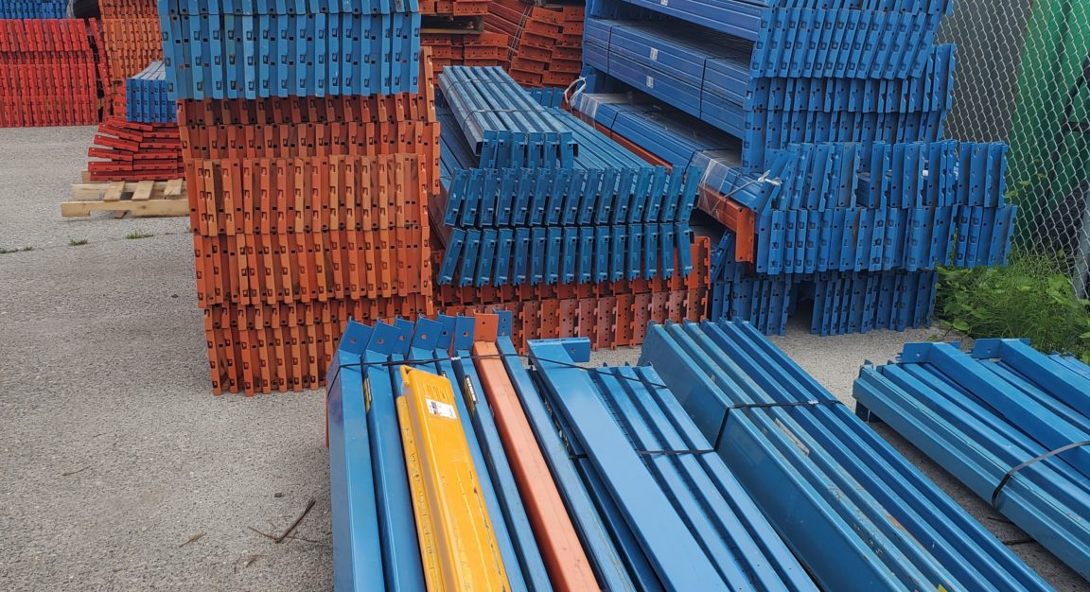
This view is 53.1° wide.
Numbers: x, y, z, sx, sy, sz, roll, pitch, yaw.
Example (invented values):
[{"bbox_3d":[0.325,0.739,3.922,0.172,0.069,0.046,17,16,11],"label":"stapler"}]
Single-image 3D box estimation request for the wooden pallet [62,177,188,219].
[{"bbox_3d":[-2.375,-0.702,7.033,1.220,0.125,0.940,-3,20,-13],"label":"wooden pallet"}]

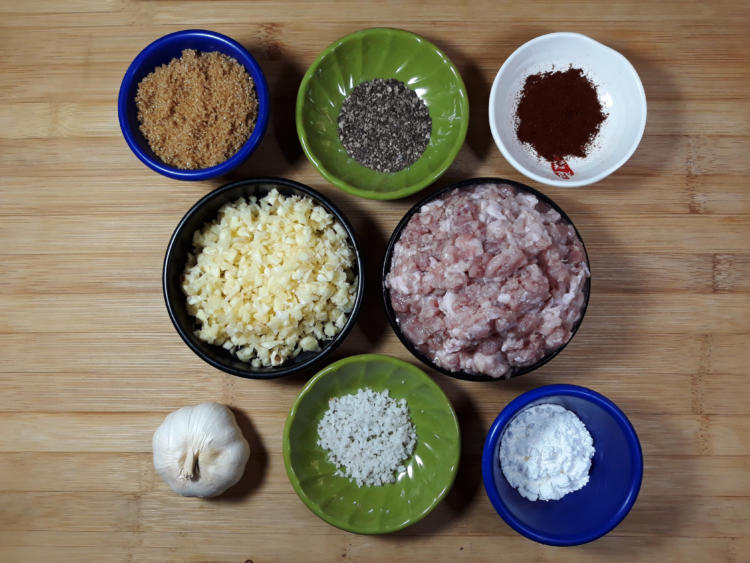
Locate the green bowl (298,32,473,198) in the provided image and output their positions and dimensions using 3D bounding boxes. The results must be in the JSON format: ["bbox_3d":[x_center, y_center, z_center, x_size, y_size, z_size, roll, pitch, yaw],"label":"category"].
[{"bbox_3d":[0.005,-0.097,0.358,0.101,0.031,0.101,0,87,1],"label":"green bowl"}]

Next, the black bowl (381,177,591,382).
[{"bbox_3d":[0.060,0.001,0.340,0.109,0.055,0.109,0,87,1],"label":"black bowl"}]

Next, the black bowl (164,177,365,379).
[{"bbox_3d":[-0.059,0.000,0.343,0.108,0.055,0.108,0,87,1],"label":"black bowl"}]

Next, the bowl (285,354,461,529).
[{"bbox_3d":[-0.001,0.093,0.348,0.101,0.031,0.101,0,87,1],"label":"bowl"}]

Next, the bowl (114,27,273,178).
[{"bbox_3d":[-0.103,-0.099,0.355,0.086,0.043,0.086,0,87,1],"label":"bowl"}]

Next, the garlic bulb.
[{"bbox_3d":[-0.102,0.100,0.342,0.057,0.048,0.056,0,87,1],"label":"garlic bulb"}]

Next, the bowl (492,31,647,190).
[{"bbox_3d":[0.109,-0.095,0.350,0.088,0.042,0.088,0,87,1],"label":"bowl"}]

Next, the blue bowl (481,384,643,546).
[{"bbox_3d":[0.102,0.101,0.339,0.087,0.043,0.087,0,87,1],"label":"blue bowl"}]

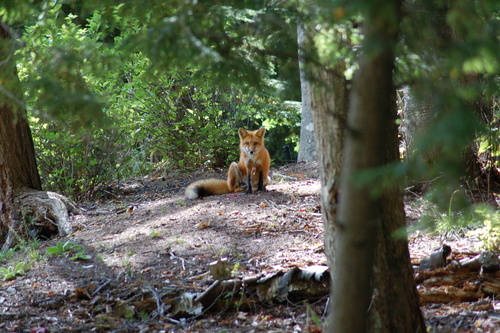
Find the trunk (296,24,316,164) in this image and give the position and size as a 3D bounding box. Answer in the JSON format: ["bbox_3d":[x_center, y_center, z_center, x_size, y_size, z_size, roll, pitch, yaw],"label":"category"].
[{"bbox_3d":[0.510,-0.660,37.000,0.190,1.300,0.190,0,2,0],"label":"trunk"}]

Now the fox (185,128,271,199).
[{"bbox_3d":[-0.175,-0.023,32.300,0.630,0.520,0.450,0,2,-12],"label":"fox"}]

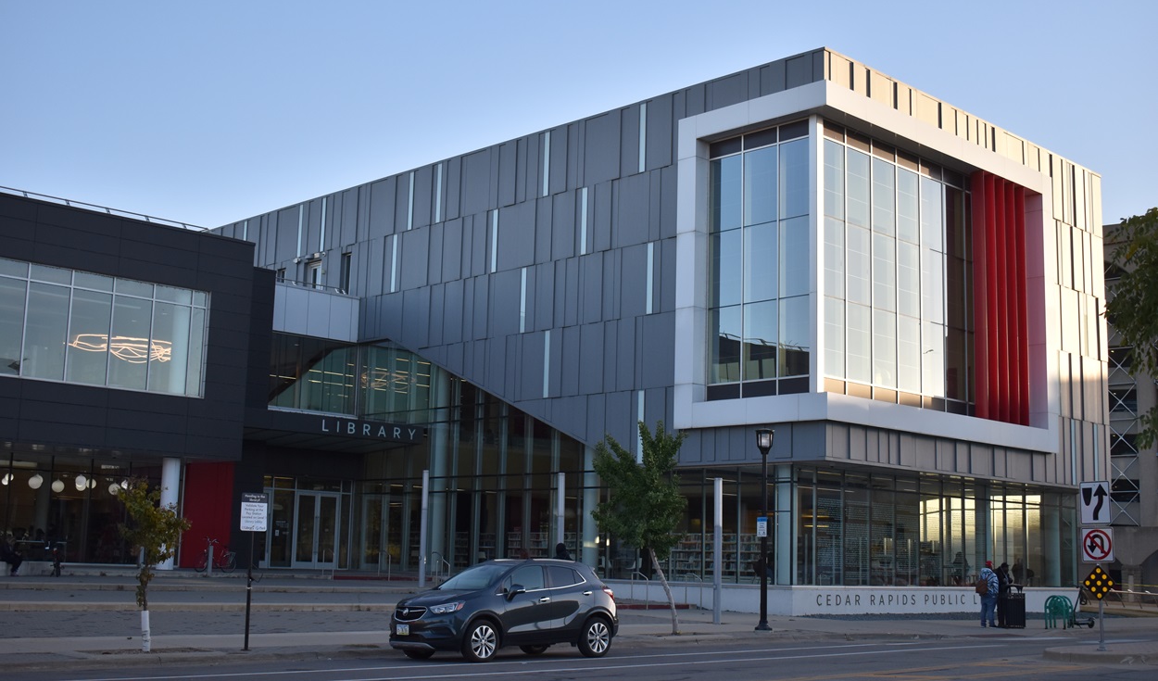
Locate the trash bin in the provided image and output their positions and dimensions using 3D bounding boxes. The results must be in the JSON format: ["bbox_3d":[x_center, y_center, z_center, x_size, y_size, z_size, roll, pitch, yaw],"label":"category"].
[{"bbox_3d":[11.660,7.089,36.937,0.530,1.140,0.530,1,-9,0],"label":"trash bin"}]

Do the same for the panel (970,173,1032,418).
[{"bbox_3d":[13.960,-1.335,45.722,2.800,8.100,0.500,10,-12,-44],"label":"panel"}]

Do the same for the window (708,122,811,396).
[{"bbox_3d":[5.325,-2.297,41.158,0.200,8.100,3.800,10,-12,-44],"label":"window"}]

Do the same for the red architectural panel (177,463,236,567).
[{"bbox_3d":[-13.222,6.230,49.300,0.200,3.740,3.500,10,-12,-44],"label":"red architectural panel"}]

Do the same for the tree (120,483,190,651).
[{"bbox_3d":[-6.252,3.334,20.400,1.070,2.500,1.050,1,-9,0],"label":"tree"}]

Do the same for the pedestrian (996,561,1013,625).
[{"bbox_3d":[11.385,6.839,37.189,0.470,1.700,0.500,-1,-9,17],"label":"pedestrian"}]

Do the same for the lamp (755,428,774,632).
[{"bbox_3d":[4.248,4.290,31.607,0.450,4.570,0.450,1,-9,0],"label":"lamp"}]

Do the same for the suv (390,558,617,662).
[{"bbox_3d":[-1.180,4.450,23.100,4.270,1.660,1.800,10,-12,-44],"label":"suv"}]

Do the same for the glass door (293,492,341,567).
[{"bbox_3d":[-9.846,7.142,52.021,2.030,2.800,0.120,10,-12,-44],"label":"glass door"}]

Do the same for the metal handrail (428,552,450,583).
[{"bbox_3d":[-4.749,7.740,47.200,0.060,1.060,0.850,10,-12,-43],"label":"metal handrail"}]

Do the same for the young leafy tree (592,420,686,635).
[{"bbox_3d":[1.257,3.957,29.100,1.980,4.470,1.900,1,-9,0],"label":"young leafy tree"}]

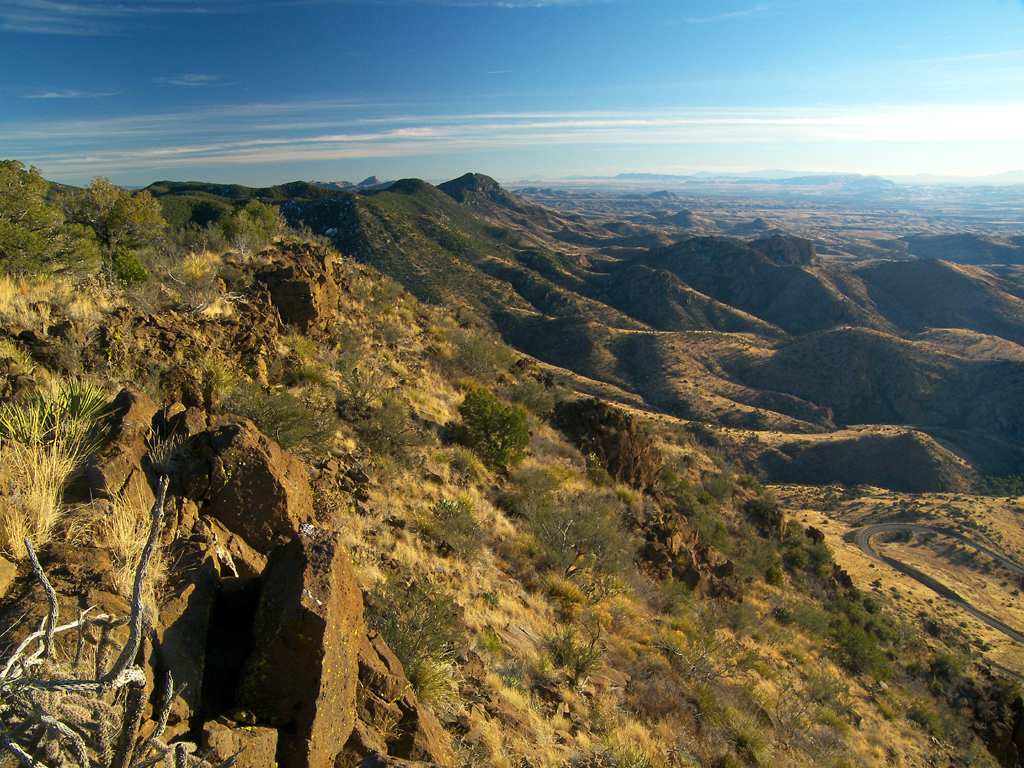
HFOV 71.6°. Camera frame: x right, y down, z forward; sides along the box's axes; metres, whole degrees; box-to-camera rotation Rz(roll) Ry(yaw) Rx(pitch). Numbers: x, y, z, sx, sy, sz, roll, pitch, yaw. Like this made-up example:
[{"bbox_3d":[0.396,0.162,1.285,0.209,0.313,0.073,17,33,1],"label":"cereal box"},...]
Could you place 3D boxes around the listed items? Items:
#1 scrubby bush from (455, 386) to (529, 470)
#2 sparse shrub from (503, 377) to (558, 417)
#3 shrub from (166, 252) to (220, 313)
[{"bbox_3d":[-0.635,1.379,22.000,2.220,2.660,2.070,0,17,-2],"label":"scrubby bush"},{"bbox_3d":[0.796,0.511,29.000,2.250,1.580,2.090,1,17,2],"label":"sparse shrub"},{"bbox_3d":[-9.000,-2.887,20.000,1.530,1.730,1.420,-7,18,-23],"label":"shrub"}]

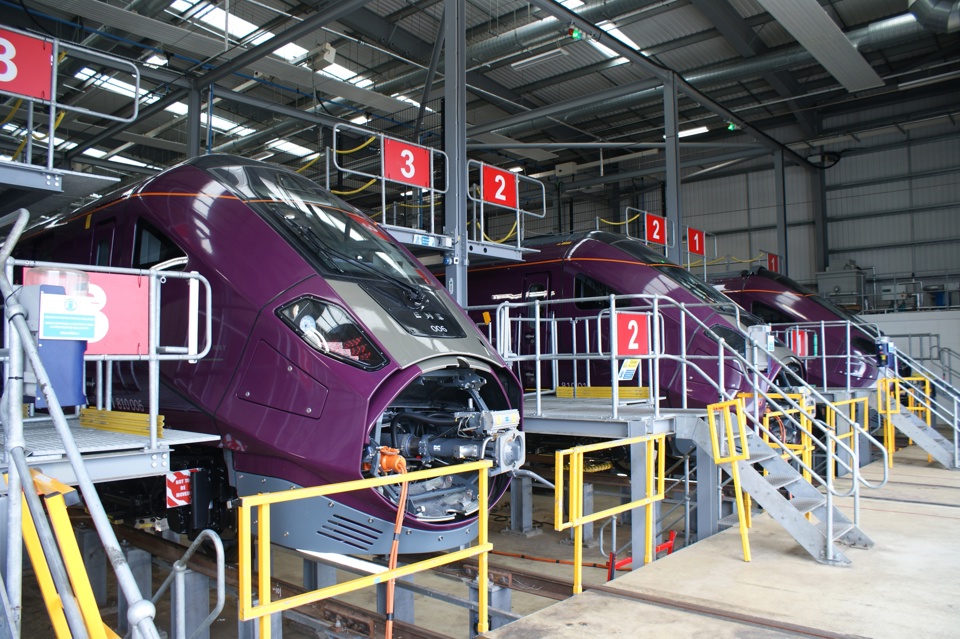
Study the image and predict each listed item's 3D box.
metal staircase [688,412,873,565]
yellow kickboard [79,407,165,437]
[{"bbox_3d":[2.937,1.585,7.082,1.480,1.210,0.790,-3,-4,41],"label":"metal staircase"},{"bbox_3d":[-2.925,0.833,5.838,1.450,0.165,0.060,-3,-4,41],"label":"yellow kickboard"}]

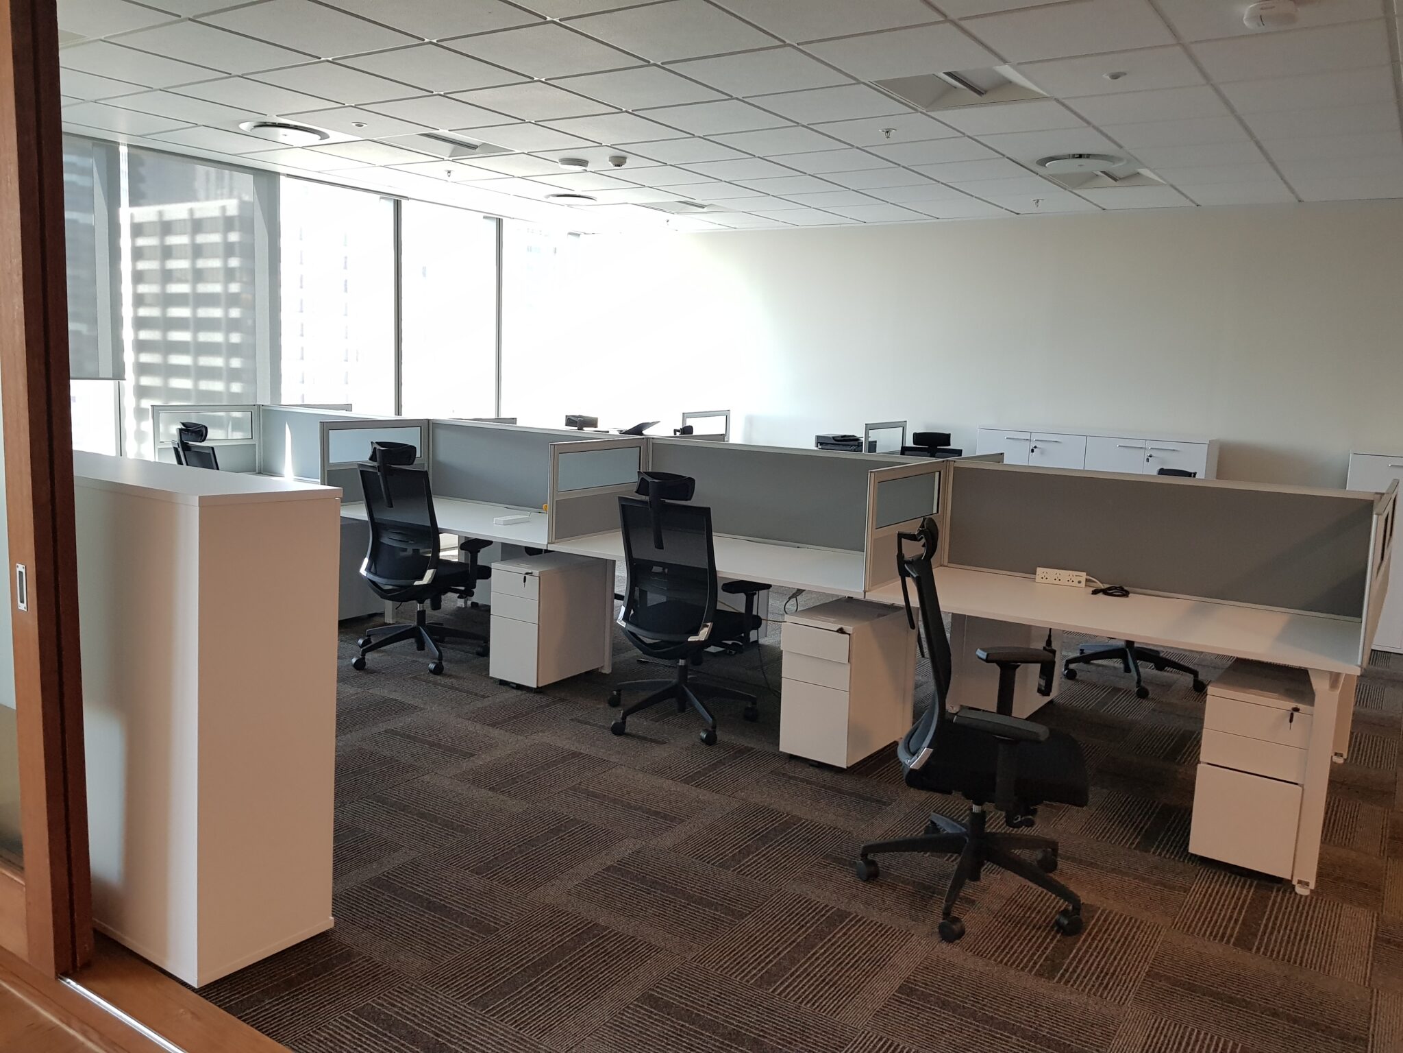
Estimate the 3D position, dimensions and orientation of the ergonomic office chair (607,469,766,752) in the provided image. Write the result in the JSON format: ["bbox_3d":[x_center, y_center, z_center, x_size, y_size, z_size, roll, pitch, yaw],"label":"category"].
[{"bbox_3d":[-0.083,0.303,4.635,0.680,1.150,0.680,8,10,36],"label":"ergonomic office chair"}]

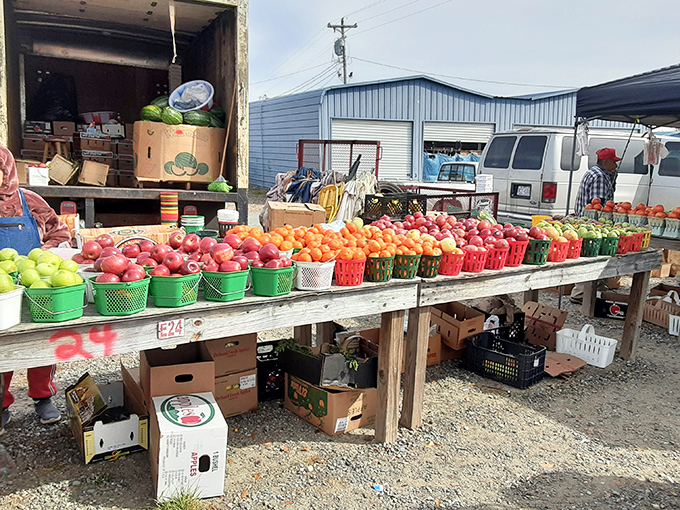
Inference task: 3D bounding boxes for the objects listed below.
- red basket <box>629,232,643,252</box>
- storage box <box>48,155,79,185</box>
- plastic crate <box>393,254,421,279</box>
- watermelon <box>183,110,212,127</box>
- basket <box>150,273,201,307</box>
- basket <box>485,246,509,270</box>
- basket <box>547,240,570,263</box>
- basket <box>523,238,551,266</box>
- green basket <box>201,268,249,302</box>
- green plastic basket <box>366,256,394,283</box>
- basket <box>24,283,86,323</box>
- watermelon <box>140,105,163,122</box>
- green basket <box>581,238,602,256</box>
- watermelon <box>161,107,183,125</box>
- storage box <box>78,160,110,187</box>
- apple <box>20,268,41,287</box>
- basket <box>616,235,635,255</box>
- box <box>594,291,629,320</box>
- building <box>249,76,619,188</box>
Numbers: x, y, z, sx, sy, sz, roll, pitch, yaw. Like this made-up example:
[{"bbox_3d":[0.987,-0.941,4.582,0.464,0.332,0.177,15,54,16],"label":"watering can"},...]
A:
[{"bbox_3d":[2.491,-0.109,4.517,0.163,0.147,0.163,-5,12,-32],"label":"red basket"},{"bbox_3d":[-2.883,-0.886,5.480,0.225,0.235,0.200,30,7,-29],"label":"storage box"},{"bbox_3d":[0.398,0.060,3.112,0.163,0.140,0.163,-5,13,-33],"label":"plastic crate"},{"bbox_3d":[-1.641,-1.577,6.150,0.320,0.200,0.210,-4,13,-22],"label":"watermelon"},{"bbox_3d":[-0.735,0.151,2.404,0.200,0.140,0.175,6,11,22],"label":"basket"},{"bbox_3d":[0.925,0.012,3.175,0.160,0.130,0.160,-5,12,-31],"label":"basket"},{"bbox_3d":[1.582,-0.030,3.857,0.162,0.150,0.162,-5,12,-35],"label":"basket"},{"bbox_3d":[1.417,-0.021,3.796,0.168,0.158,0.168,-5,12,-32],"label":"basket"},{"bbox_3d":[-0.552,0.127,2.544,0.230,0.140,0.205,-7,14,-35],"label":"green basket"},{"bbox_3d":[0.205,0.063,2.785,0.160,0.133,0.160,1,10,0],"label":"green plastic basket"},{"bbox_3d":[-1.182,0.180,2.205,0.230,0.155,0.245,-5,12,-32],"label":"basket"},{"bbox_3d":[-2.221,-1.667,6.250,0.260,0.220,0.240,-3,12,-19],"label":"watermelon"},{"bbox_3d":[1.941,-0.063,4.072,0.160,0.140,0.160,-5,13,-33],"label":"green basket"},{"bbox_3d":[-1.726,-1.428,5.450,0.235,0.195,0.215,0,11,-11],"label":"watermelon"},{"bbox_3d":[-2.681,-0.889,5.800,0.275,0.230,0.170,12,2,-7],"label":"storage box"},{"bbox_3d":[-1.319,0.096,2.260,0.080,0.077,0.080,-6,13,-30],"label":"apple"},{"bbox_3d":[2.330,-0.092,4.392,0.163,0.147,0.163,-5,12,-32],"label":"basket"},{"bbox_3d":[3.057,0.575,5.918,0.410,0.215,0.330,5,11,17],"label":"box"},{"bbox_3d":[3.840,-4.854,22.294,14.200,3.780,8.500,-5,13,-27],"label":"building"}]

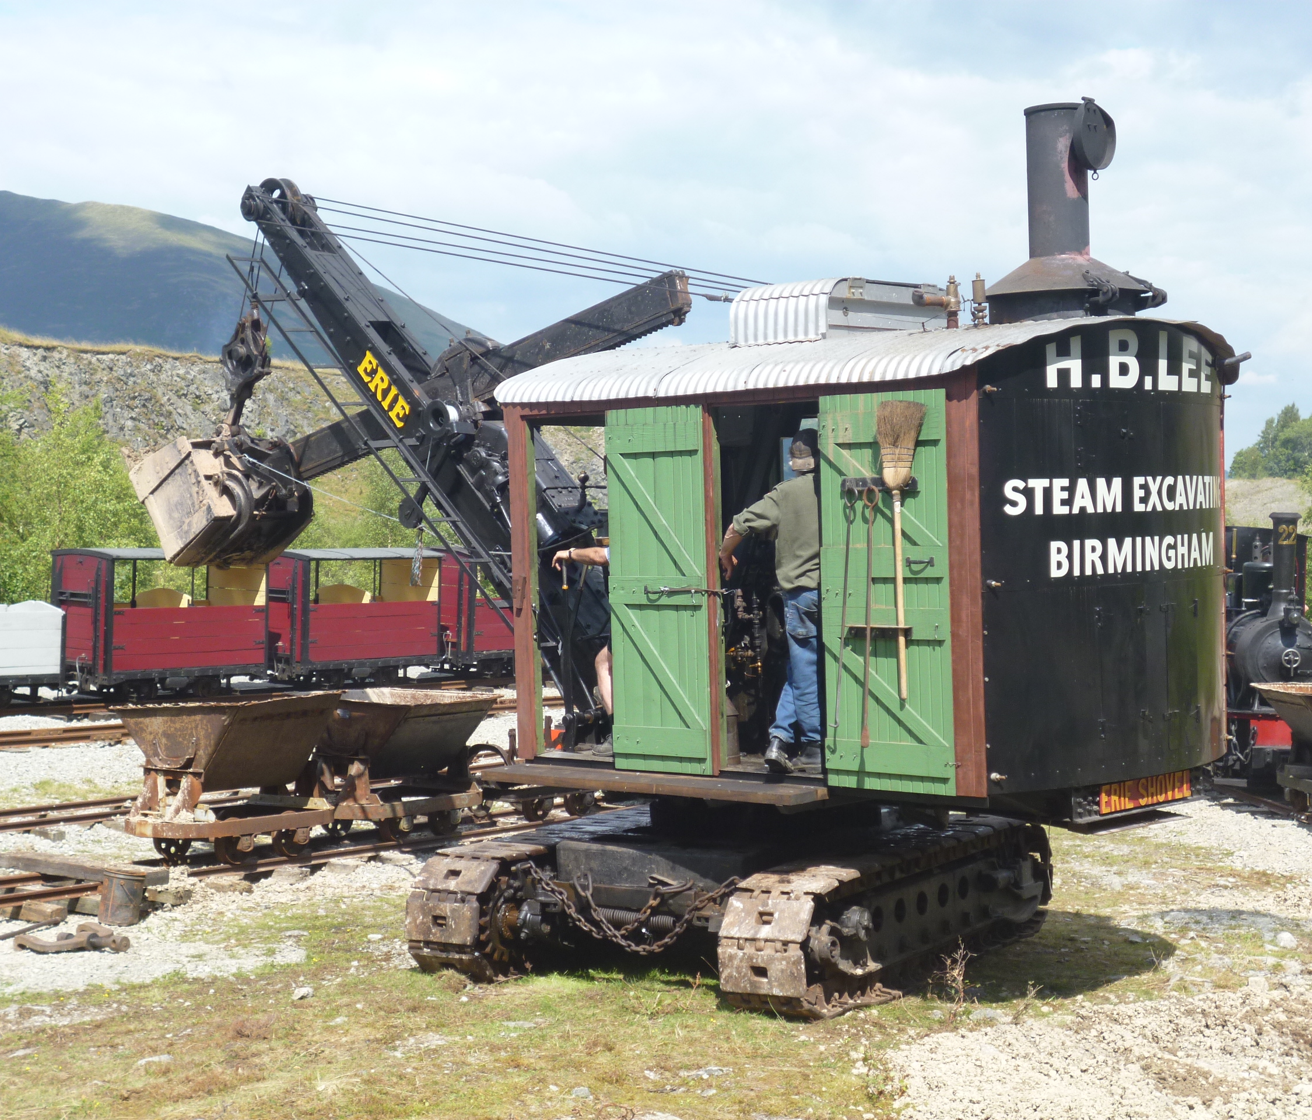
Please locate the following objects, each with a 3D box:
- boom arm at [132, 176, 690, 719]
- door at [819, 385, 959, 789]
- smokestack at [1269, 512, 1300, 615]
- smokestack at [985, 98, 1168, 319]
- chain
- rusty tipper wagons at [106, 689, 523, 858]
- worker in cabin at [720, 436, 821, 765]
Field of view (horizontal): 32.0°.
[{"bbox_3d":[-1.713,-0.872,15.432,5.250,3.750,1.000,0,1,44],"label":"boom arm"},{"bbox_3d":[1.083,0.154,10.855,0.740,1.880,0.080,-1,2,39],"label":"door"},{"bbox_3d":[5.583,0.026,20.300,0.280,0.920,0.280,0,1,0],"label":"smokestack"},{"bbox_3d":[2.125,-1.774,11.650,0.870,1.160,0.860,-2,1,0],"label":"smokestack"},{"bbox_3d":[-0.123,1.796,11.750,1.270,0.460,0.300,1,1,34],"label":"chain"},{"bbox_3d":[-2.548,1.624,17.250,1.250,1.150,3.100,1,1,40],"label":"rusty tipper wagons"},{"bbox_3d":[0.628,0.203,11.550,0.620,1.710,0.500,1,1,27],"label":"worker in cabin"}]

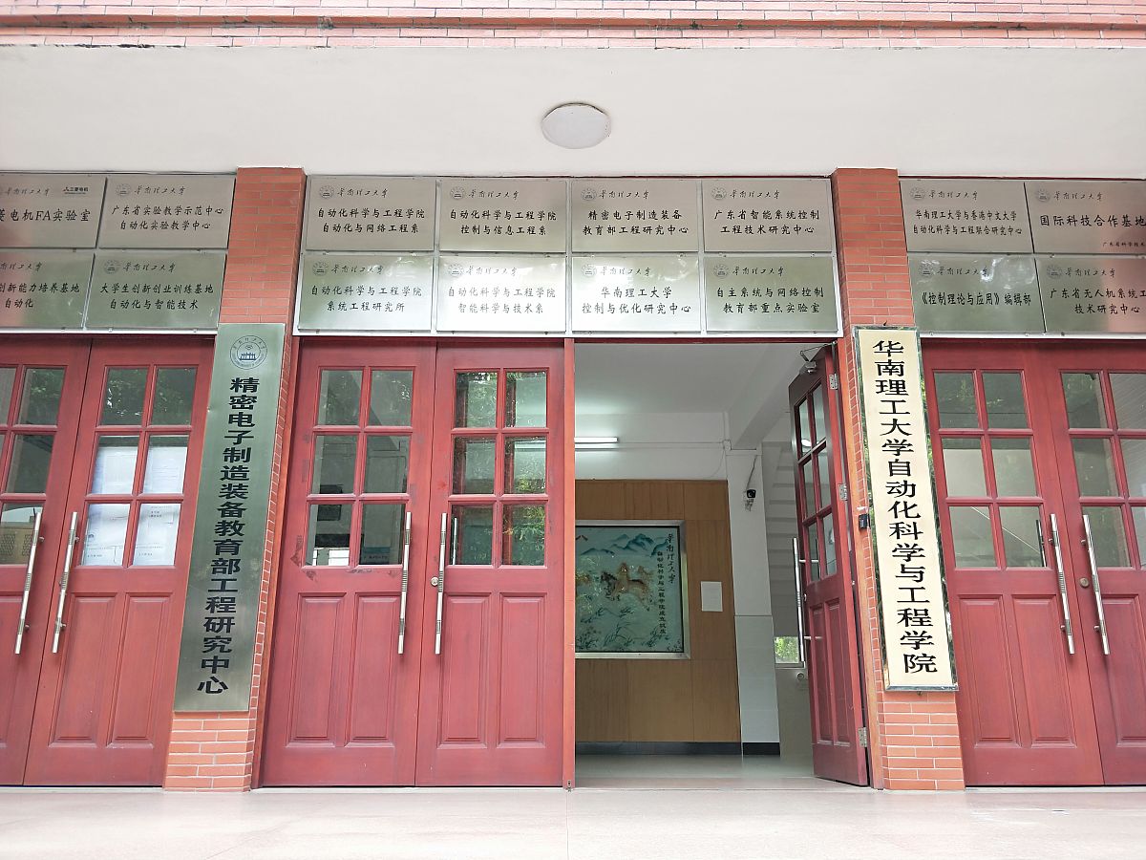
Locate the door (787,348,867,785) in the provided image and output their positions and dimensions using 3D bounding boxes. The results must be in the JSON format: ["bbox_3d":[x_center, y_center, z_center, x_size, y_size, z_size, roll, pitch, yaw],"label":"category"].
[{"bbox_3d":[1.571,0.817,5.179,0.050,2.547,0.780,0,-15,-1],"label":"door"}]

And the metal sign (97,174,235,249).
[{"bbox_3d":[-2.558,-1.372,5.238,0.814,0.519,0.030,0,-15,0],"label":"metal sign"}]

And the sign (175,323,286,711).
[{"bbox_3d":[-1.905,0.430,4.654,0.396,2.184,0.030,0,-15,0],"label":"sign"}]

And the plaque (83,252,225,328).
[{"bbox_3d":[-2.530,-0.846,5.043,0.790,0.493,0.025,0,-15,-1],"label":"plaque"}]

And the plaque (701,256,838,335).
[{"bbox_3d":[1.215,-0.829,5.080,0.790,0.493,0.025,0,-15,-1],"label":"plaque"}]

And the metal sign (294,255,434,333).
[{"bbox_3d":[-1.258,-0.836,5.055,0.790,0.493,0.025,0,-15,-1],"label":"metal sign"}]

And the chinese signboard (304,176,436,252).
[{"bbox_3d":[-1.276,-1.359,5.245,0.813,0.519,0.030,0,-15,0],"label":"chinese signboard"}]

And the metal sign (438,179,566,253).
[{"bbox_3d":[-0.437,-1.335,5.193,0.790,0.493,0.025,0,-15,-1],"label":"metal sign"}]

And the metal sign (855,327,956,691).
[{"bbox_3d":[1.860,0.394,4.686,0.378,2.059,0.050,0,-15,0],"label":"metal sign"}]

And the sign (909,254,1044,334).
[{"bbox_3d":[2.478,-0.827,5.093,0.790,0.493,0.025,0,-15,-1],"label":"sign"}]

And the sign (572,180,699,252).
[{"bbox_3d":[0.390,-1.340,5.203,0.790,0.493,0.025,0,-15,-1],"label":"sign"}]

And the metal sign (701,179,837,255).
[{"bbox_3d":[1.235,-1.357,5.267,0.817,0.518,0.030,0,-15,0],"label":"metal sign"}]

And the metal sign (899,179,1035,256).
[{"bbox_3d":[2.480,-1.335,5.224,0.790,0.493,0.025,0,-15,-1],"label":"metal sign"}]

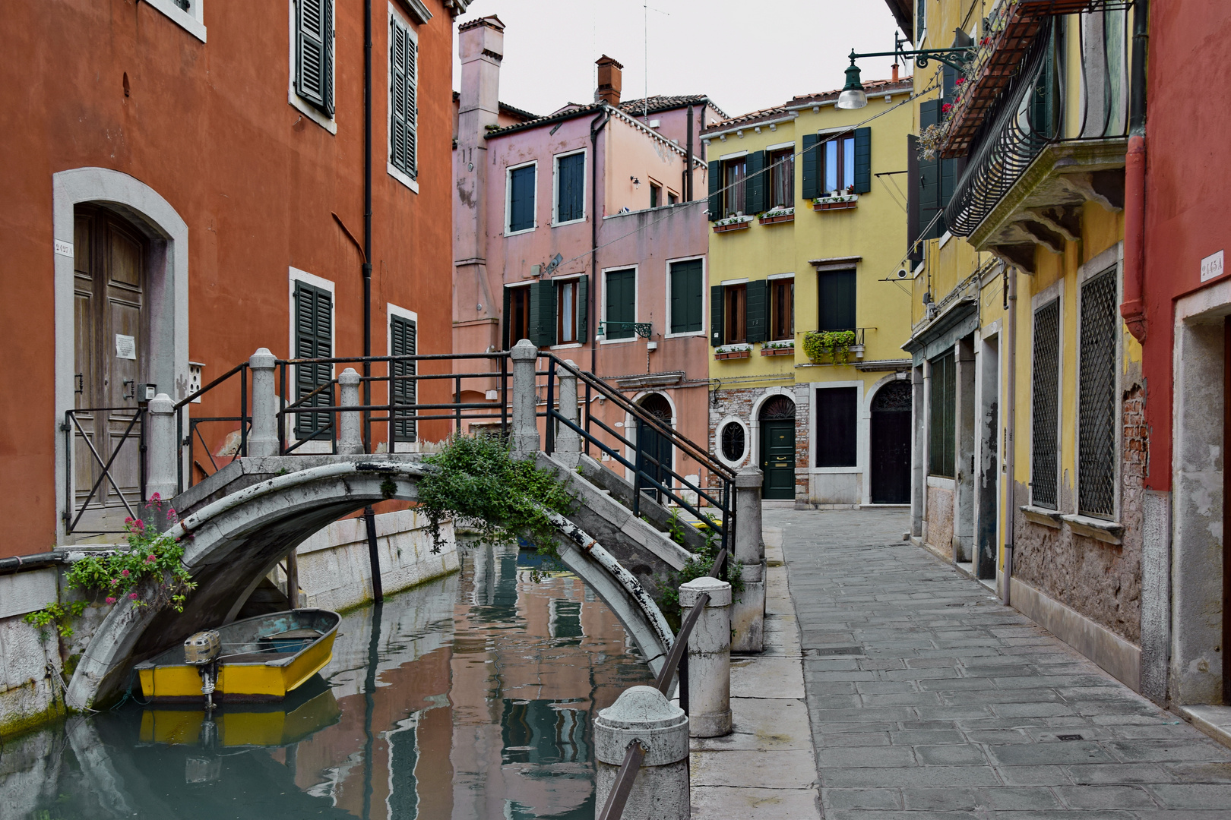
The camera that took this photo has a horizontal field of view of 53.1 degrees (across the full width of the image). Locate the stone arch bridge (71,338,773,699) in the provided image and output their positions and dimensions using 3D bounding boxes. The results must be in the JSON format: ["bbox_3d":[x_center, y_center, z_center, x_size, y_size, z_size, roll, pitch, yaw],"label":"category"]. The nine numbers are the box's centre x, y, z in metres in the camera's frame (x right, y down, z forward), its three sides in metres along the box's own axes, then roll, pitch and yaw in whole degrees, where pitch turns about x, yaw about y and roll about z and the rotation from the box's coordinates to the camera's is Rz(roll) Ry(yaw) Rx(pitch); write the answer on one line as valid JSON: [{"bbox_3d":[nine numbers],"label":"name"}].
[{"bbox_3d":[-1.609,1.037,11.219,5.980,3.130,2.400,0,-1,10],"label":"stone arch bridge"}]

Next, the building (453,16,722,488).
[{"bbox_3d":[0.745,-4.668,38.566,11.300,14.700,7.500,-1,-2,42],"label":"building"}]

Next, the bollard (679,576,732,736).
[{"bbox_3d":[0.500,1.352,6.800,0.290,0.860,0.290,0,-1,8],"label":"bollard"}]

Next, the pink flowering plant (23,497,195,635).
[{"bbox_3d":[-4.142,1.296,10.110,1.250,1.130,0.620,0,-1,10],"label":"pink flowering plant"}]

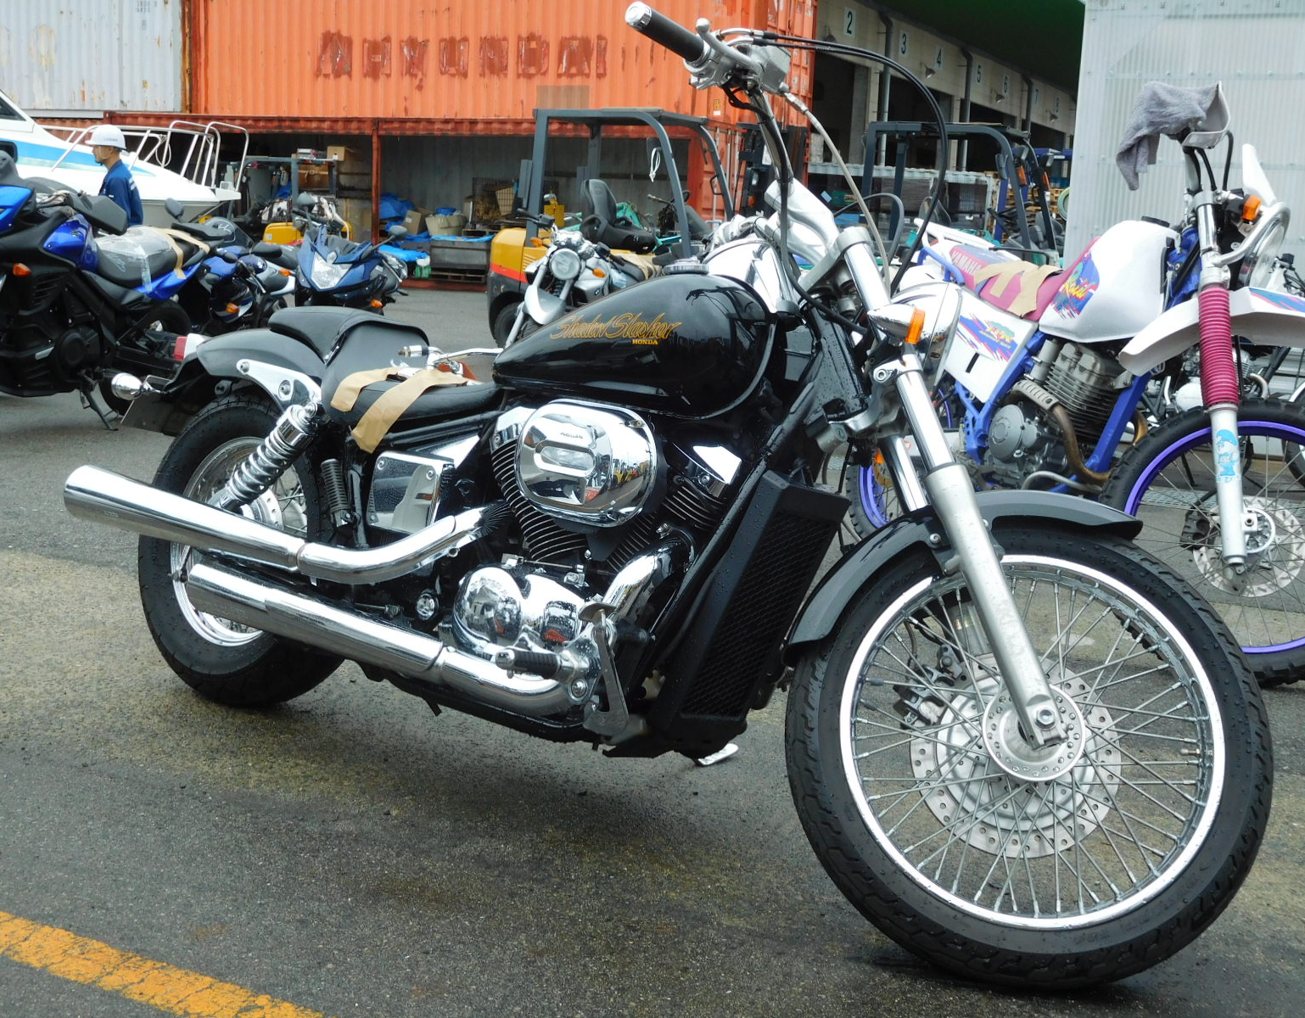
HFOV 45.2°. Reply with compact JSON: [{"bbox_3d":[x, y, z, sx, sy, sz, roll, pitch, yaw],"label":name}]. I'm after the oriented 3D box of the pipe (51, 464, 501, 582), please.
[{"bbox_3d":[-0.727,0.014,2.822,1.070,0.190,0.160,10,0,37],"label":"pipe"}]

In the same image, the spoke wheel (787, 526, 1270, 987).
[{"bbox_3d":[0.511,0.313,2.143,0.658,0.658,0.114,3,-22,4],"label":"spoke wheel"}]

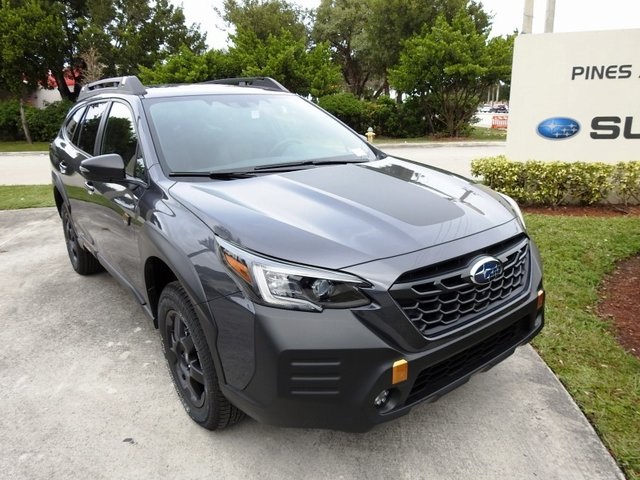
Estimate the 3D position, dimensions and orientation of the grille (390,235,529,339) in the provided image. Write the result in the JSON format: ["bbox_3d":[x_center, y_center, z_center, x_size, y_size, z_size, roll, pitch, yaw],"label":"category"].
[{"bbox_3d":[0.614,0.162,1.730,0.900,0.280,0.130,-14,20,-35],"label":"grille"}]

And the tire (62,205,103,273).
[{"bbox_3d":[-2.212,-0.024,4.204,0.230,0.715,0.715,-13,19,-35],"label":"tire"}]

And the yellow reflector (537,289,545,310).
[{"bbox_3d":[1.005,0.276,2.041,0.035,0.088,0.068,14,22,43],"label":"yellow reflector"}]

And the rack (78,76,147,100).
[{"bbox_3d":[-1.763,-1.204,3.618,0.090,0.155,2.100,-13,19,-35],"label":"rack"}]

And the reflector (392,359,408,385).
[{"bbox_3d":[0.273,0.456,1.530,0.058,0.085,0.030,-9,17,-22],"label":"reflector"}]

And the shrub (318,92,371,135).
[{"bbox_3d":[1.397,-7.136,25.300,3.100,2.450,2.500,-2,16,0],"label":"shrub"}]

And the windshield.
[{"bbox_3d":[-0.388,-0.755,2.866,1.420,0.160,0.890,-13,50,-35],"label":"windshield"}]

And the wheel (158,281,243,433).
[{"bbox_3d":[-0.548,0.521,2.075,0.230,0.720,0.720,-14,20,-35],"label":"wheel"}]

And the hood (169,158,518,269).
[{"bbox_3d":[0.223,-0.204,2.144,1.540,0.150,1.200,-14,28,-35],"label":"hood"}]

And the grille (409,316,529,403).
[{"bbox_3d":[0.637,0.475,1.855,0.850,0.145,0.080,-13,19,-35],"label":"grille"}]

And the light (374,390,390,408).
[{"bbox_3d":[0.215,0.563,1.597,0.085,0.080,0.055,-14,20,-35],"label":"light"}]

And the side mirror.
[{"bbox_3d":[-1.096,-0.358,2.243,0.220,0.145,0.140,-14,20,-35],"label":"side mirror"}]

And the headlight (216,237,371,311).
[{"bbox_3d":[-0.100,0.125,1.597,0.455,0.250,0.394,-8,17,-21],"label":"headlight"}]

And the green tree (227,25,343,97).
[{"bbox_3d":[-1.931,-7.928,22.967,5.700,5.500,5.200,-3,16,-3],"label":"green tree"}]

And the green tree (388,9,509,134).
[{"bbox_3d":[6.212,-7.793,20.962,5.700,5.750,5.200,2,16,14],"label":"green tree"}]

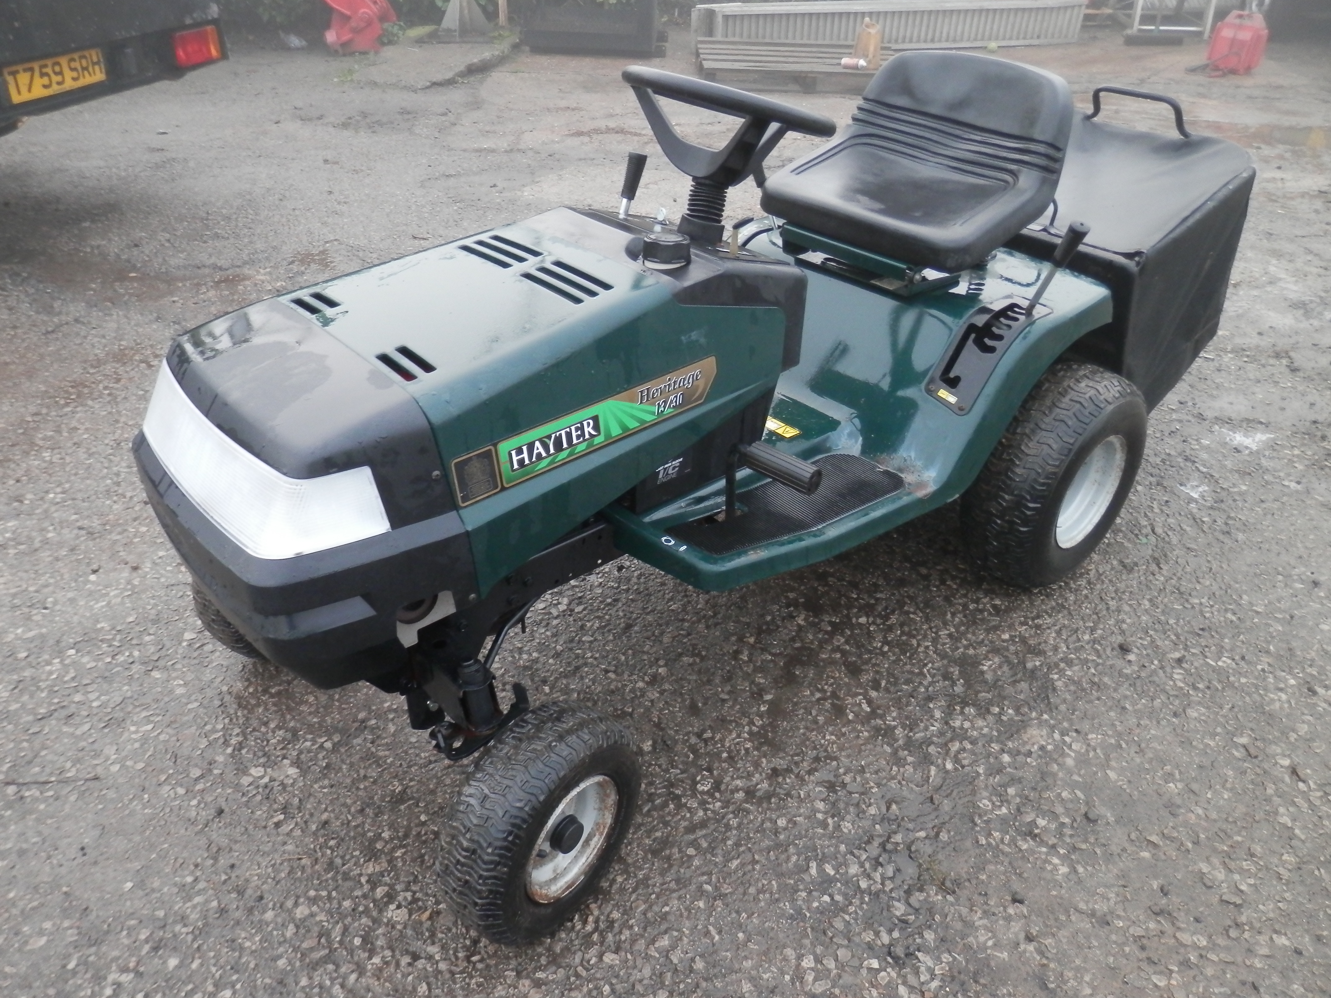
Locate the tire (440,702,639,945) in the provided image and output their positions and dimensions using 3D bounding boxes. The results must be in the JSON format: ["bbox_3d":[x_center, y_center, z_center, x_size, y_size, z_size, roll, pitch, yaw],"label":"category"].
[{"bbox_3d":[-0.160,0.431,1.291,0.114,0.323,0.323,21,39,30],"label":"tire"}]

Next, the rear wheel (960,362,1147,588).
[{"bbox_3d":[0.762,-0.043,1.880,0.445,0.445,0.163,-26,40,-33],"label":"rear wheel"}]

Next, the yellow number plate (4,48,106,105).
[{"bbox_3d":[-2.262,-1.583,3.587,0.010,0.111,0.520,7,33,6],"label":"yellow number plate"}]

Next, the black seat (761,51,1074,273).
[{"bbox_3d":[0.478,-0.664,1.836,0.380,0.307,0.474,-26,40,-33],"label":"black seat"}]

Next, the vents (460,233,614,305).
[{"bbox_3d":[-0.189,-0.331,1.370,0.071,0.012,0.304,-30,43,-30],"label":"vents"}]

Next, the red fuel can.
[{"bbox_3d":[4.114,-3.276,6.889,0.165,0.380,0.300,-18,37,-25],"label":"red fuel can"}]

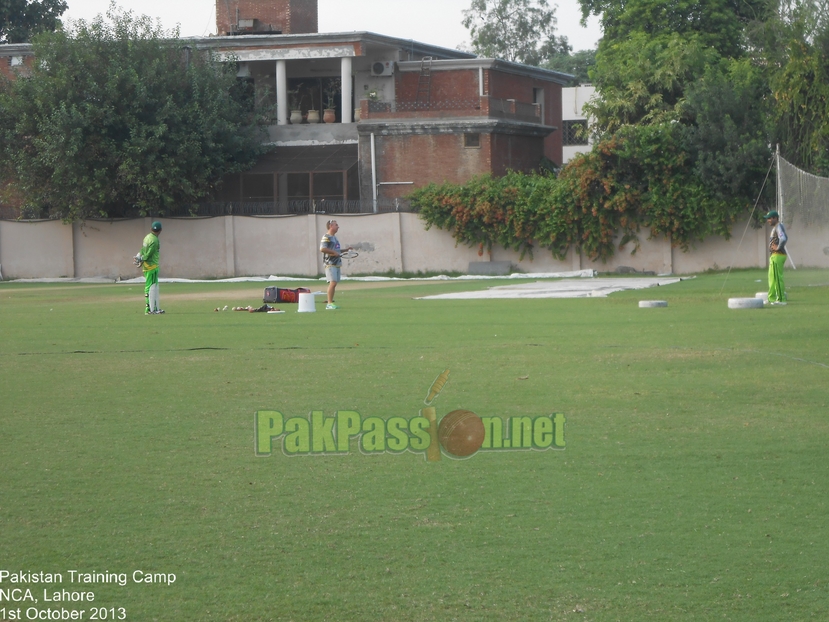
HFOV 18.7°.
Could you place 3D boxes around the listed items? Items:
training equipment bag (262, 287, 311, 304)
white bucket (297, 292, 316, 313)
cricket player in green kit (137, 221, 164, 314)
[{"bbox_3d":[-2.657,-0.347,53.078,0.970,0.325,0.420,-3,3,-43],"label":"training equipment bag"},{"bbox_3d":[-2.016,-0.154,47.200,0.335,0.350,0.335,-1,2,0],"label":"white bucket"},{"bbox_3d":[-5.023,-0.821,47.800,0.550,1.765,0.500,-2,2,-18],"label":"cricket player in green kit"}]

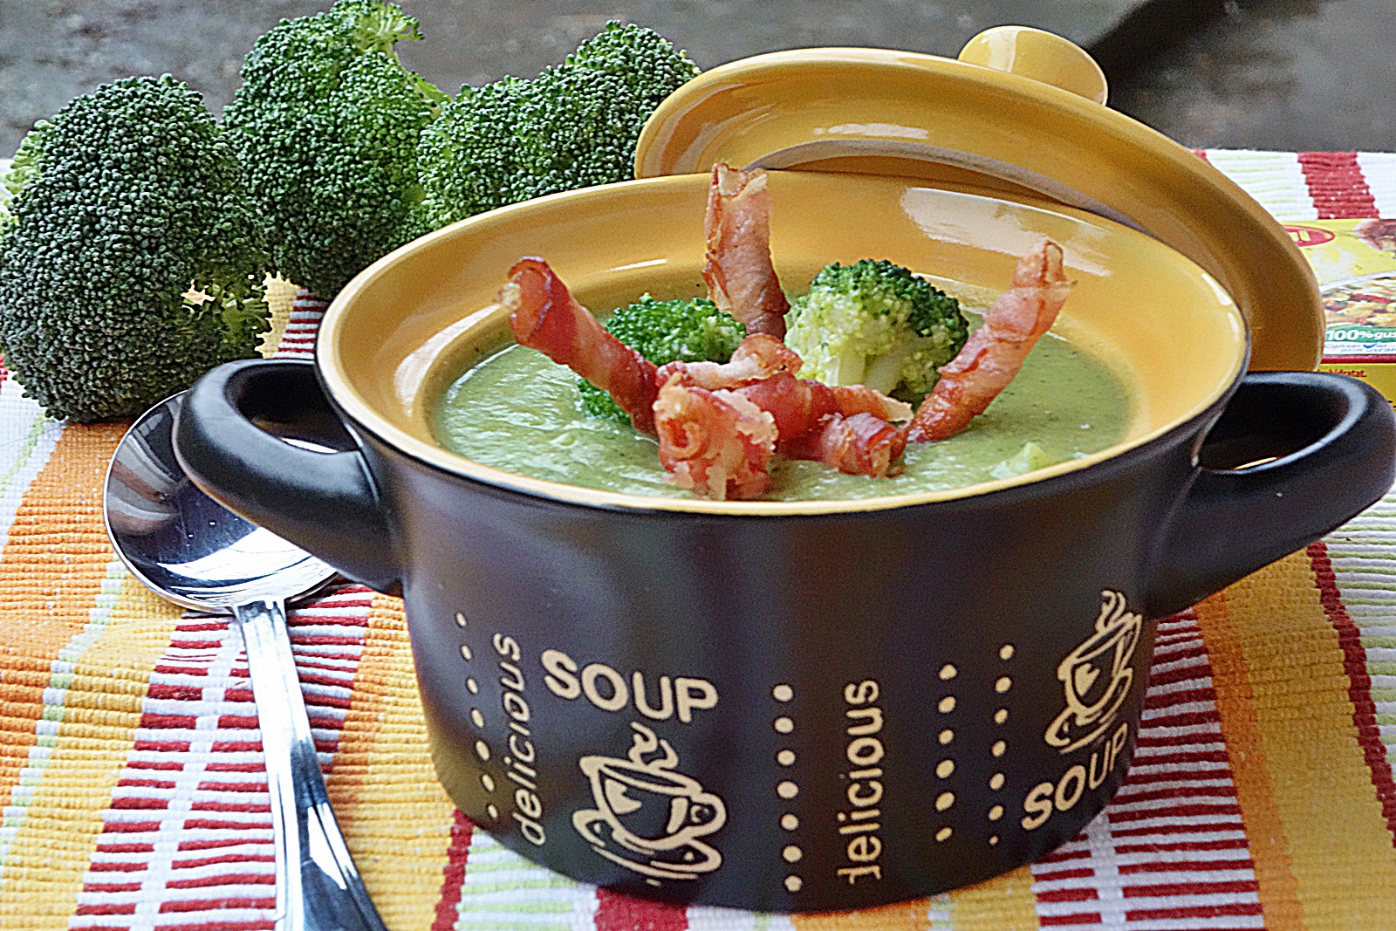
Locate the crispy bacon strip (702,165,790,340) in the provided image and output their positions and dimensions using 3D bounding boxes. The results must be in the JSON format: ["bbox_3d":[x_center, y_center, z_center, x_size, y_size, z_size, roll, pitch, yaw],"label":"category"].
[{"bbox_3d":[0.009,-0.031,0.601,0.011,0.032,0.011,-9,-9,0],"label":"crispy bacon strip"}]

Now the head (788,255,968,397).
[{"bbox_3d":[0.028,-0.021,0.596,0.028,0.023,0.025,-1,24,0],"label":"head"}]

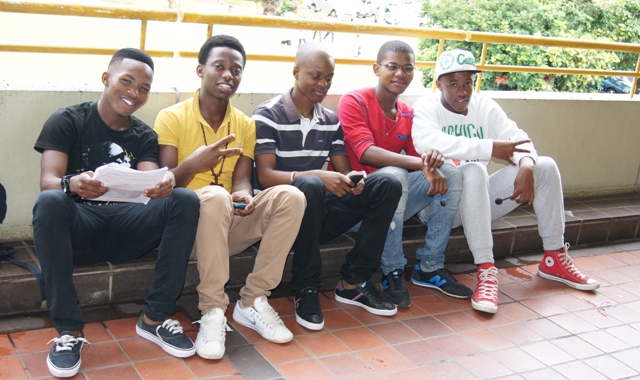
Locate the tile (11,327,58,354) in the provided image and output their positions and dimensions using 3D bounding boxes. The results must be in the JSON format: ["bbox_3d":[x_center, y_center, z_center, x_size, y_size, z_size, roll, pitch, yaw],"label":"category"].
[{"bbox_3d":[-0.959,0.517,2.720,0.156,0.012,0.156,-3,19,-32],"label":"tile"}]

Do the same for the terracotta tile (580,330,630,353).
[{"bbox_3d":[1.153,0.621,3.248,0.155,0.014,0.155,-3,19,-31],"label":"terracotta tile"}]

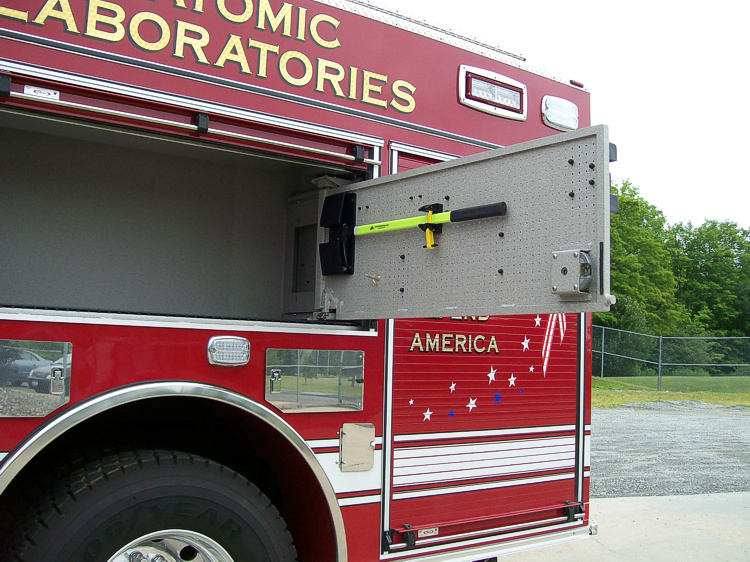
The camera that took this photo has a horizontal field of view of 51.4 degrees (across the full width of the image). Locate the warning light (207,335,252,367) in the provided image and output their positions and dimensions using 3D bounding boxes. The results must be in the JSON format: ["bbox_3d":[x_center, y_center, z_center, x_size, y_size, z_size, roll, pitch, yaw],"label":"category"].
[{"bbox_3d":[-0.503,0.243,2.694,0.166,0.108,0.040,5,-6,-35],"label":"warning light"}]

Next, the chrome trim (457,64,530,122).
[{"bbox_3d":[0.542,-0.854,3.538,0.430,0.228,0.035,5,-6,-35],"label":"chrome trim"}]

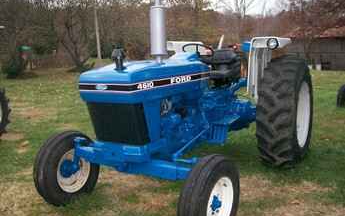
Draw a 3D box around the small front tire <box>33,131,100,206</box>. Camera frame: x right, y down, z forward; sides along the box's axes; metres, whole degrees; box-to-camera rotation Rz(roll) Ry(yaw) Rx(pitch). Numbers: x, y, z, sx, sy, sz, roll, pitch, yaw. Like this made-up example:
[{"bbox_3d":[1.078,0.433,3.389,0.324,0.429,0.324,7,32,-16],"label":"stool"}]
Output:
[{"bbox_3d":[-1.089,0.638,3.786,0.209,0.768,0.768,6,14,34],"label":"small front tire"}]

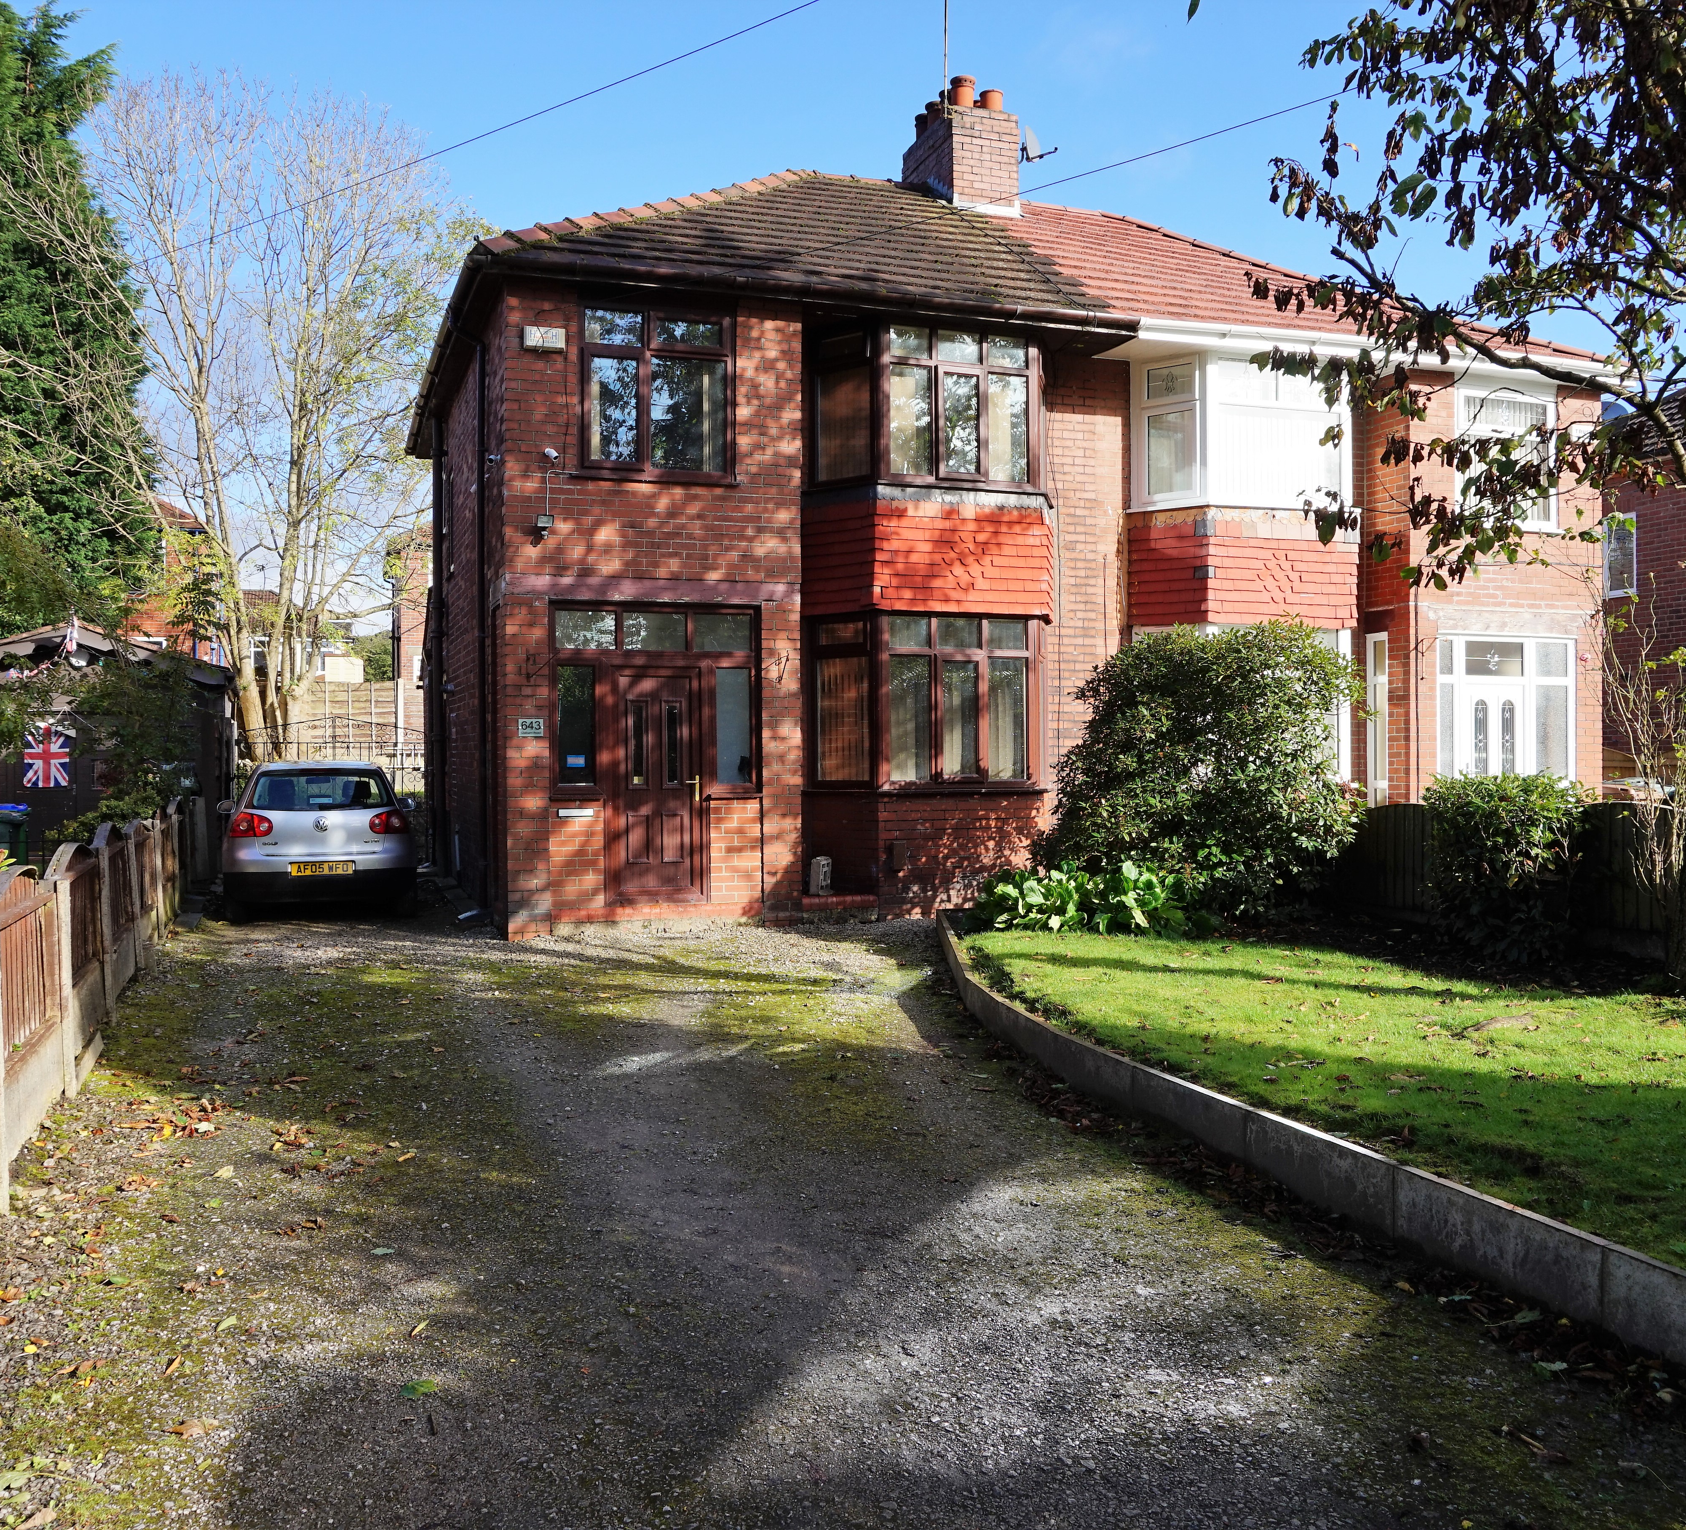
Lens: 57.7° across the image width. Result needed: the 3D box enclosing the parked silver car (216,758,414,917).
[{"bbox_3d":[-5.428,0.698,15.882,1.780,1.480,4.200,-1,0,-19],"label":"parked silver car"}]

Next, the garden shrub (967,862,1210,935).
[{"bbox_3d":[1.799,0.916,11.000,1.700,0.500,0.850,0,0,0],"label":"garden shrub"}]

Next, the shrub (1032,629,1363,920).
[{"bbox_3d":[2.747,0.003,11.800,2.450,2.280,2.200,-1,0,-19],"label":"shrub"}]

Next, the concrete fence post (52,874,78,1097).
[{"bbox_3d":[-3.592,1.012,7.050,0.100,1.000,0.100,-1,0,-19],"label":"concrete fence post"}]

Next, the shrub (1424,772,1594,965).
[{"bbox_3d":[4.111,0.582,9.450,1.000,1.140,0.920,-1,0,-19],"label":"shrub"}]

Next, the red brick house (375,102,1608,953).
[{"bbox_3d":[1.384,-3.361,18.317,12.140,9.510,8.200,-1,0,-19],"label":"red brick house"}]

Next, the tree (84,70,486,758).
[{"bbox_3d":[-9.102,-5.175,25.000,6.600,12.200,6.200,-1,0,-19],"label":"tree"}]

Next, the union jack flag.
[{"bbox_3d":[-10.805,-0.115,20.799,0.551,0.878,0.030,-1,0,-19],"label":"union jack flag"}]

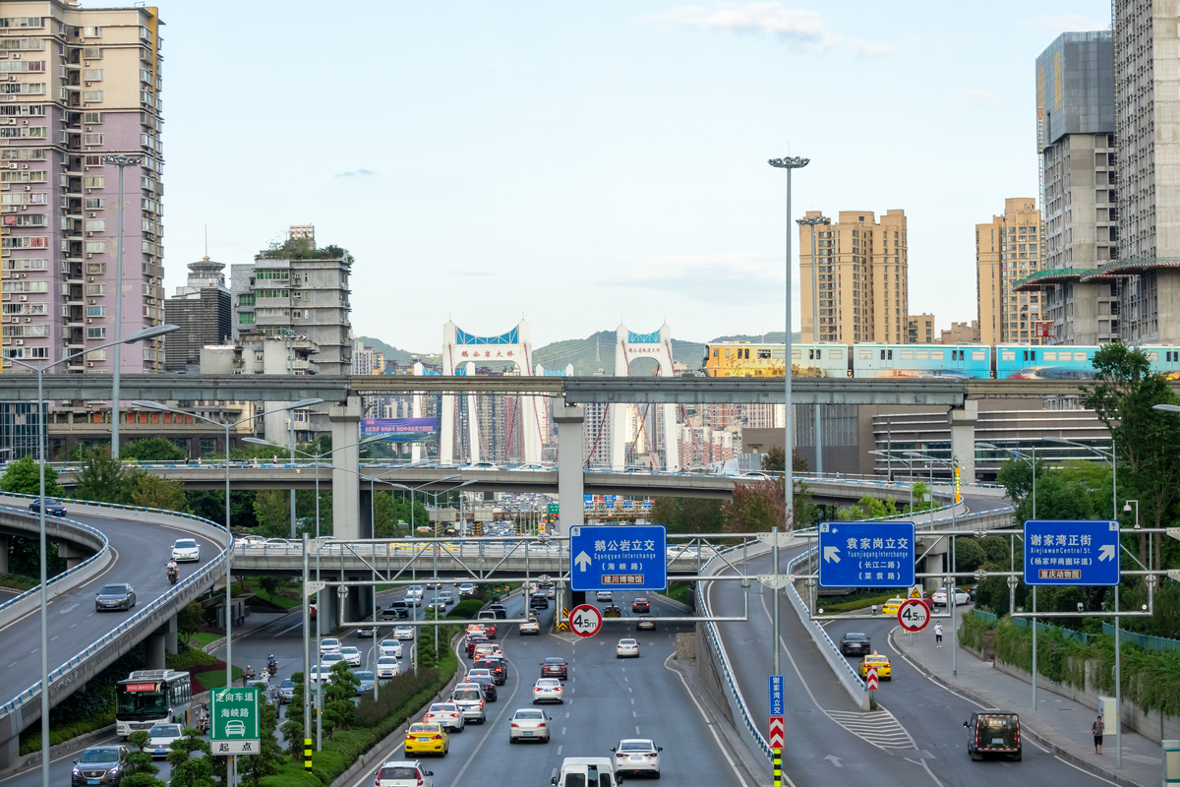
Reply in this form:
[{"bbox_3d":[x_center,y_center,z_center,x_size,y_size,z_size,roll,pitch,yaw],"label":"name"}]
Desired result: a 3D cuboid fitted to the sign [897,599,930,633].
[{"bbox_3d":[11.961,8.201,114.800,1.200,1.200,0.060,-1,-1,0],"label":"sign"}]

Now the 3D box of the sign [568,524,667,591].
[{"bbox_3d":[1.028,5.970,113.000,3.500,2.400,0.120,-1,-1,0],"label":"sign"}]

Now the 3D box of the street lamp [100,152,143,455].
[{"bbox_3d":[-41.601,-4.820,275.000,3.600,32.500,3.600,-1,-1,0],"label":"street lamp"}]

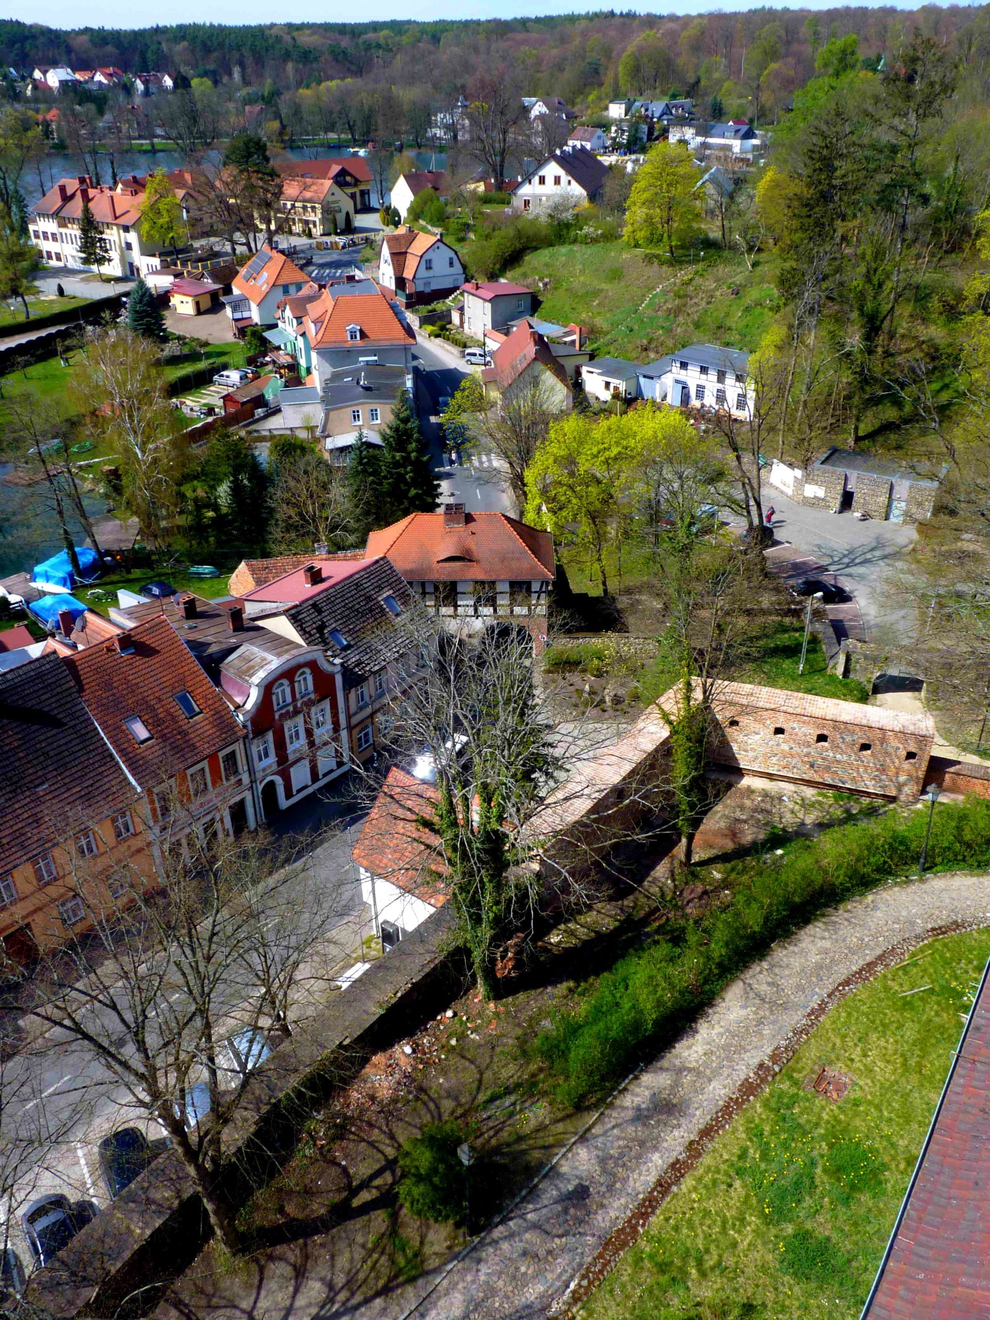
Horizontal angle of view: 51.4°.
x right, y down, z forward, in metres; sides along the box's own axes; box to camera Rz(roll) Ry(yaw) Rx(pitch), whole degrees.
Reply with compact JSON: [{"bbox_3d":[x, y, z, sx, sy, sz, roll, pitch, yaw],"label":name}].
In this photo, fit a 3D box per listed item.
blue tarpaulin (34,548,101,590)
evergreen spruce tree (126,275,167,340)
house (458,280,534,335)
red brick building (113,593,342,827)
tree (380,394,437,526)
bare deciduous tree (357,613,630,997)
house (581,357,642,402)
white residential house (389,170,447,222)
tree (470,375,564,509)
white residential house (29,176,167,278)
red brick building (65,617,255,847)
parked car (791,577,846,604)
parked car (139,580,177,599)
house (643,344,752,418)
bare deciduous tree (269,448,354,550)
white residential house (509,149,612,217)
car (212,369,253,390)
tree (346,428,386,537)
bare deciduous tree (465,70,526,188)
[{"bbox_3d":[-37.030,-8.040,89.640,3.100,1.700,4.700,12,33,20],"label":"blue tarpaulin"},{"bbox_3d":[-48.474,-48.076,140.760,5.000,8.200,5.000,0,32,0],"label":"evergreen spruce tree"},{"bbox_3d":[0.362,-45.567,134.490,6.800,6.110,7.160,-18,36,-27],"label":"house"},{"bbox_3d":[-15.716,1.411,60.386,13.200,9.500,6.800,25,40,34],"label":"red brick building"},{"bbox_3d":[-7.270,-16.140,86.530,5.400,13.000,5.400,0,31,0],"label":"tree"},{"bbox_3d":[-0.110,6.503,39.067,9.800,17.000,9.500,0,31,0],"label":"bare deciduous tree"},{"bbox_3d":[13.700,-31.948,117.903,5.800,3.100,4.700,25,39,35],"label":"house"},{"bbox_3d":[-15.700,-99.160,219.990,9.700,9.400,8.500,-21,37,-30],"label":"white residential house"},{"bbox_3d":[1.881,-18.381,88.552,8.000,11.500,7.800,0,32,0],"label":"tree"},{"bbox_3d":[-74.915,-84.207,201.009,32.000,13.800,13.000,21,37,30],"label":"white residential house"},{"bbox_3d":[-19.450,3.490,55.640,11.600,11.100,6.300,25,39,35],"label":"red brick building"},{"bbox_3d":[24.228,-5.171,76.083,4.100,1.420,1.750,0,31,0],"label":"parked car"},{"bbox_3d":[-28.370,-5.860,86.650,3.650,1.420,1.630,22,38,32],"label":"parked car"},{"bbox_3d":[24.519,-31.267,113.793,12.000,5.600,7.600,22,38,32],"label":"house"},{"bbox_3d":[-14.785,-12.425,85.377,7.500,9.800,7.500,0,31,0],"label":"bare deciduous tree"},{"bbox_3d":[10.428,-72.305,154.644,11.170,8.230,16.500,9,33,15],"label":"white residential house"},{"bbox_3d":[-32.320,-34.710,126.450,4.300,1.960,1.830,14,34,22],"label":"car"},{"bbox_3d":[-10.880,-14.050,86.190,4.000,10.800,4.000,0,31,0],"label":"tree"},{"bbox_3d":[0.736,-105.132,204.354,12.000,21.800,12.000,0,31,0],"label":"bare deciduous tree"}]

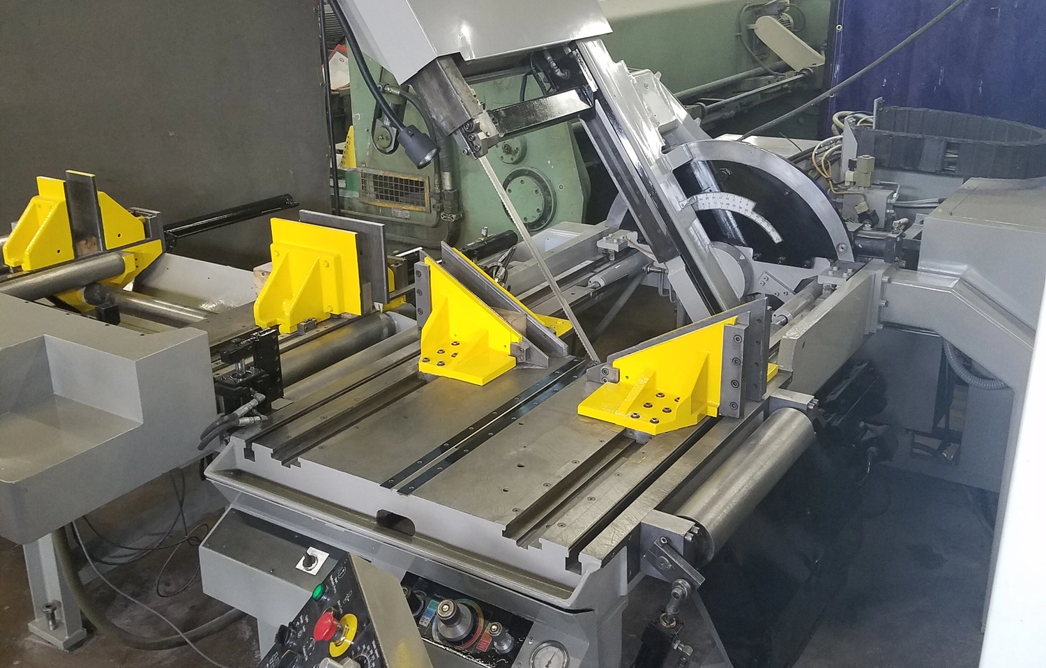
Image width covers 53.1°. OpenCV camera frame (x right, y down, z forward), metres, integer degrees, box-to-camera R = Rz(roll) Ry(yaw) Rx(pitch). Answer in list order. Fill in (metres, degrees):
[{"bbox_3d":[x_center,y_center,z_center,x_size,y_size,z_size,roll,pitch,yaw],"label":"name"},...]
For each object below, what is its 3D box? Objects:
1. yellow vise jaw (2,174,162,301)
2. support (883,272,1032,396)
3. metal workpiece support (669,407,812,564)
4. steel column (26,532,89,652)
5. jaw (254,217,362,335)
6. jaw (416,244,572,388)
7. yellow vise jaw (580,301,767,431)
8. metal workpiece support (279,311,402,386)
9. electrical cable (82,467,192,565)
[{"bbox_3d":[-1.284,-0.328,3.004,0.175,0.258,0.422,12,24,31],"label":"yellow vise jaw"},{"bbox_3d":[1.161,-0.011,2.739,0.425,0.250,0.157,12,24,31],"label":"support"},{"bbox_3d":[0.422,0.278,1.996,0.098,0.098,0.518,12,24,31],"label":"metal workpiece support"},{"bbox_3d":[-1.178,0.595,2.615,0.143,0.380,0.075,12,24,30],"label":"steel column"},{"bbox_3d":[-0.588,-0.143,2.688,0.305,0.246,0.185,12,24,31],"label":"jaw"},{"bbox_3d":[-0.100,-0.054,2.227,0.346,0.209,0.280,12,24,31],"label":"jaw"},{"bbox_3d":[0.258,0.032,1.988,0.360,0.210,0.271,12,24,31],"label":"yellow vise jaw"},{"bbox_3d":[-0.519,0.069,2.579,0.097,0.098,0.523,12,24,31],"label":"metal workpiece support"},{"bbox_3d":[-1.046,0.521,2.879,0.175,0.315,0.306,12,24,31],"label":"electrical cable"}]

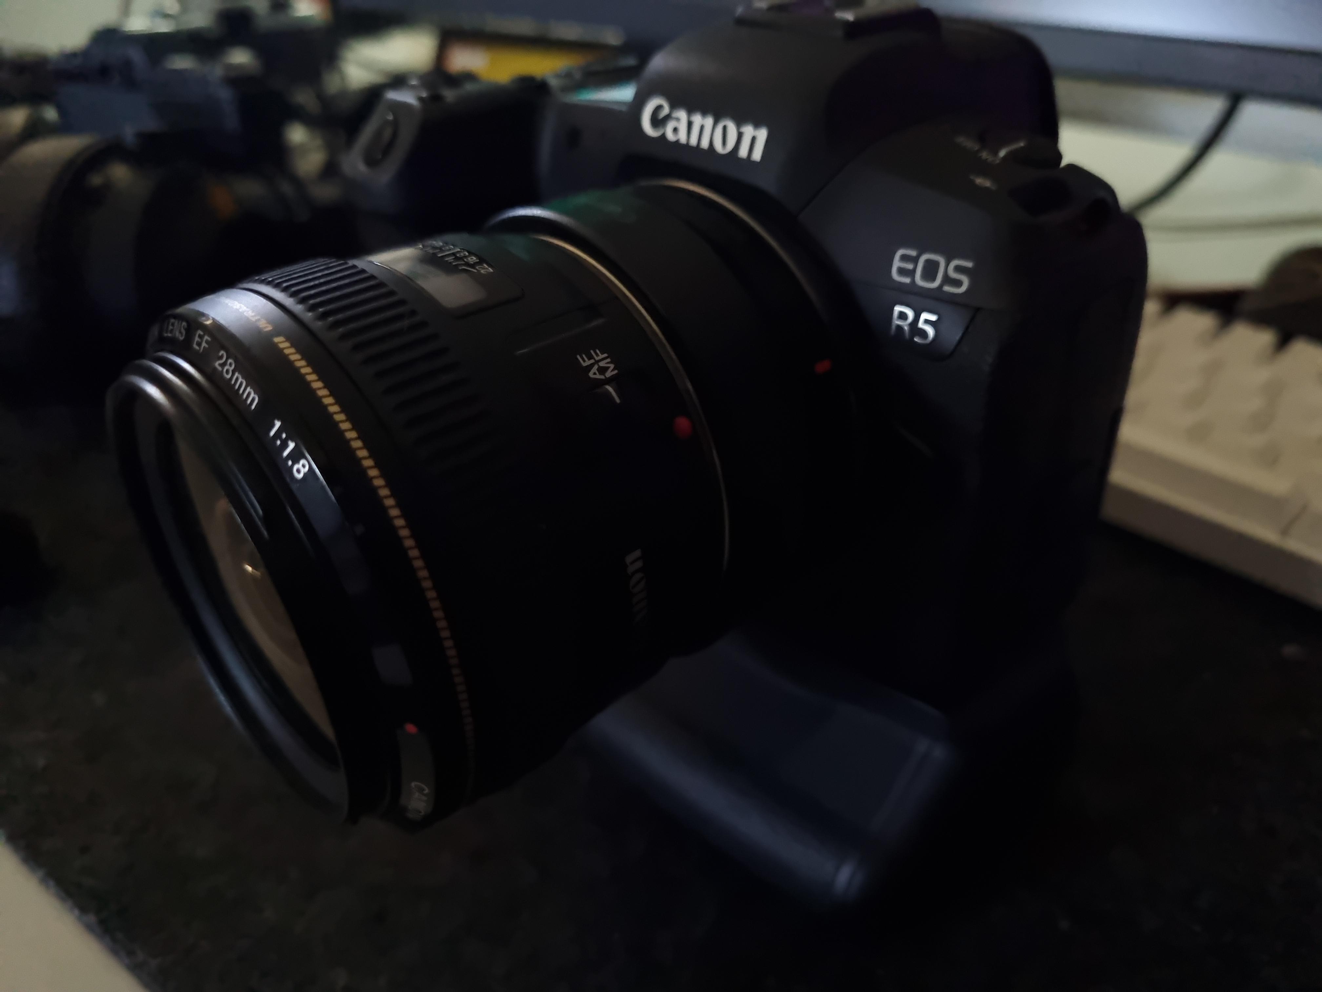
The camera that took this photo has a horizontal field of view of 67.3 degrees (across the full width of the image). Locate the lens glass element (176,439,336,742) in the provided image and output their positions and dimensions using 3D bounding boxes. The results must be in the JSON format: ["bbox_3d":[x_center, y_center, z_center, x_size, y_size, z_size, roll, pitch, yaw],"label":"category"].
[{"bbox_3d":[-0.049,0.011,0.126,0.010,0.048,0.048,-28,41,-34],"label":"lens glass element"}]

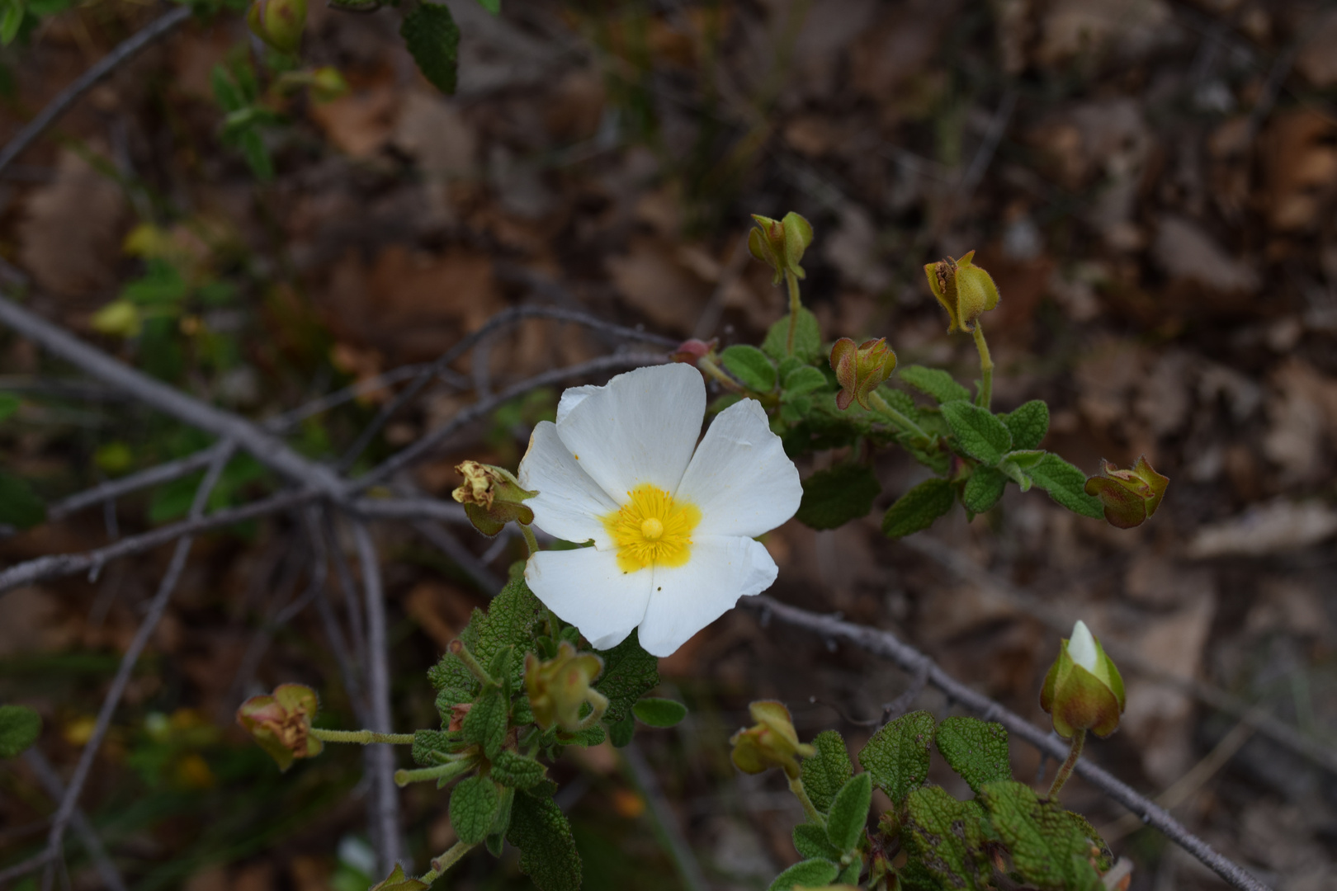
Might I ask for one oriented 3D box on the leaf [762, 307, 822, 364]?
[{"bbox_3d":[0.022,-0.019,0.310,0.010,0.003,0.012,15,75,5],"label":"leaf"}]

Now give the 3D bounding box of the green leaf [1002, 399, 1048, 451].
[{"bbox_3d":[0.066,-0.004,0.333,0.008,0.004,0.013,35,69,23],"label":"green leaf"}]

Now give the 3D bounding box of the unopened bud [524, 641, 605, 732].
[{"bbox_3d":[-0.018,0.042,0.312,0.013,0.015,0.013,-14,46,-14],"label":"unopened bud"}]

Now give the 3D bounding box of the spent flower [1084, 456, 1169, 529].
[{"bbox_3d":[0.075,0.008,0.291,0.013,0.012,0.012,15,31,-9],"label":"spent flower"}]

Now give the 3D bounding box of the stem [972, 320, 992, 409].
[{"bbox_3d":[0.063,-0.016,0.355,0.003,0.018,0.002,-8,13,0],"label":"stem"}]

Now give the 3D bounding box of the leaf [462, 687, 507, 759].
[{"bbox_3d":[-0.033,0.052,0.335,0.008,0.006,0.014,3,79,6],"label":"leaf"}]

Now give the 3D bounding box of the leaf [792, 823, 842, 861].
[{"bbox_3d":[0.024,0.064,0.286,0.010,0.003,0.007,26,53,-18],"label":"leaf"}]

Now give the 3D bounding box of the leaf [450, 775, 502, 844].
[{"bbox_3d":[-0.034,0.064,0.314,0.009,0.004,0.013,4,66,5],"label":"leaf"}]

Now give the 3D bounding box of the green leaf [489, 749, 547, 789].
[{"bbox_3d":[-0.026,0.057,0.315,0.010,0.004,0.008,8,45,4],"label":"green leaf"}]

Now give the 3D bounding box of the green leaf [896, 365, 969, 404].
[{"bbox_3d":[0.048,-0.010,0.318,0.016,0.003,0.008,28,49,30],"label":"green leaf"}]

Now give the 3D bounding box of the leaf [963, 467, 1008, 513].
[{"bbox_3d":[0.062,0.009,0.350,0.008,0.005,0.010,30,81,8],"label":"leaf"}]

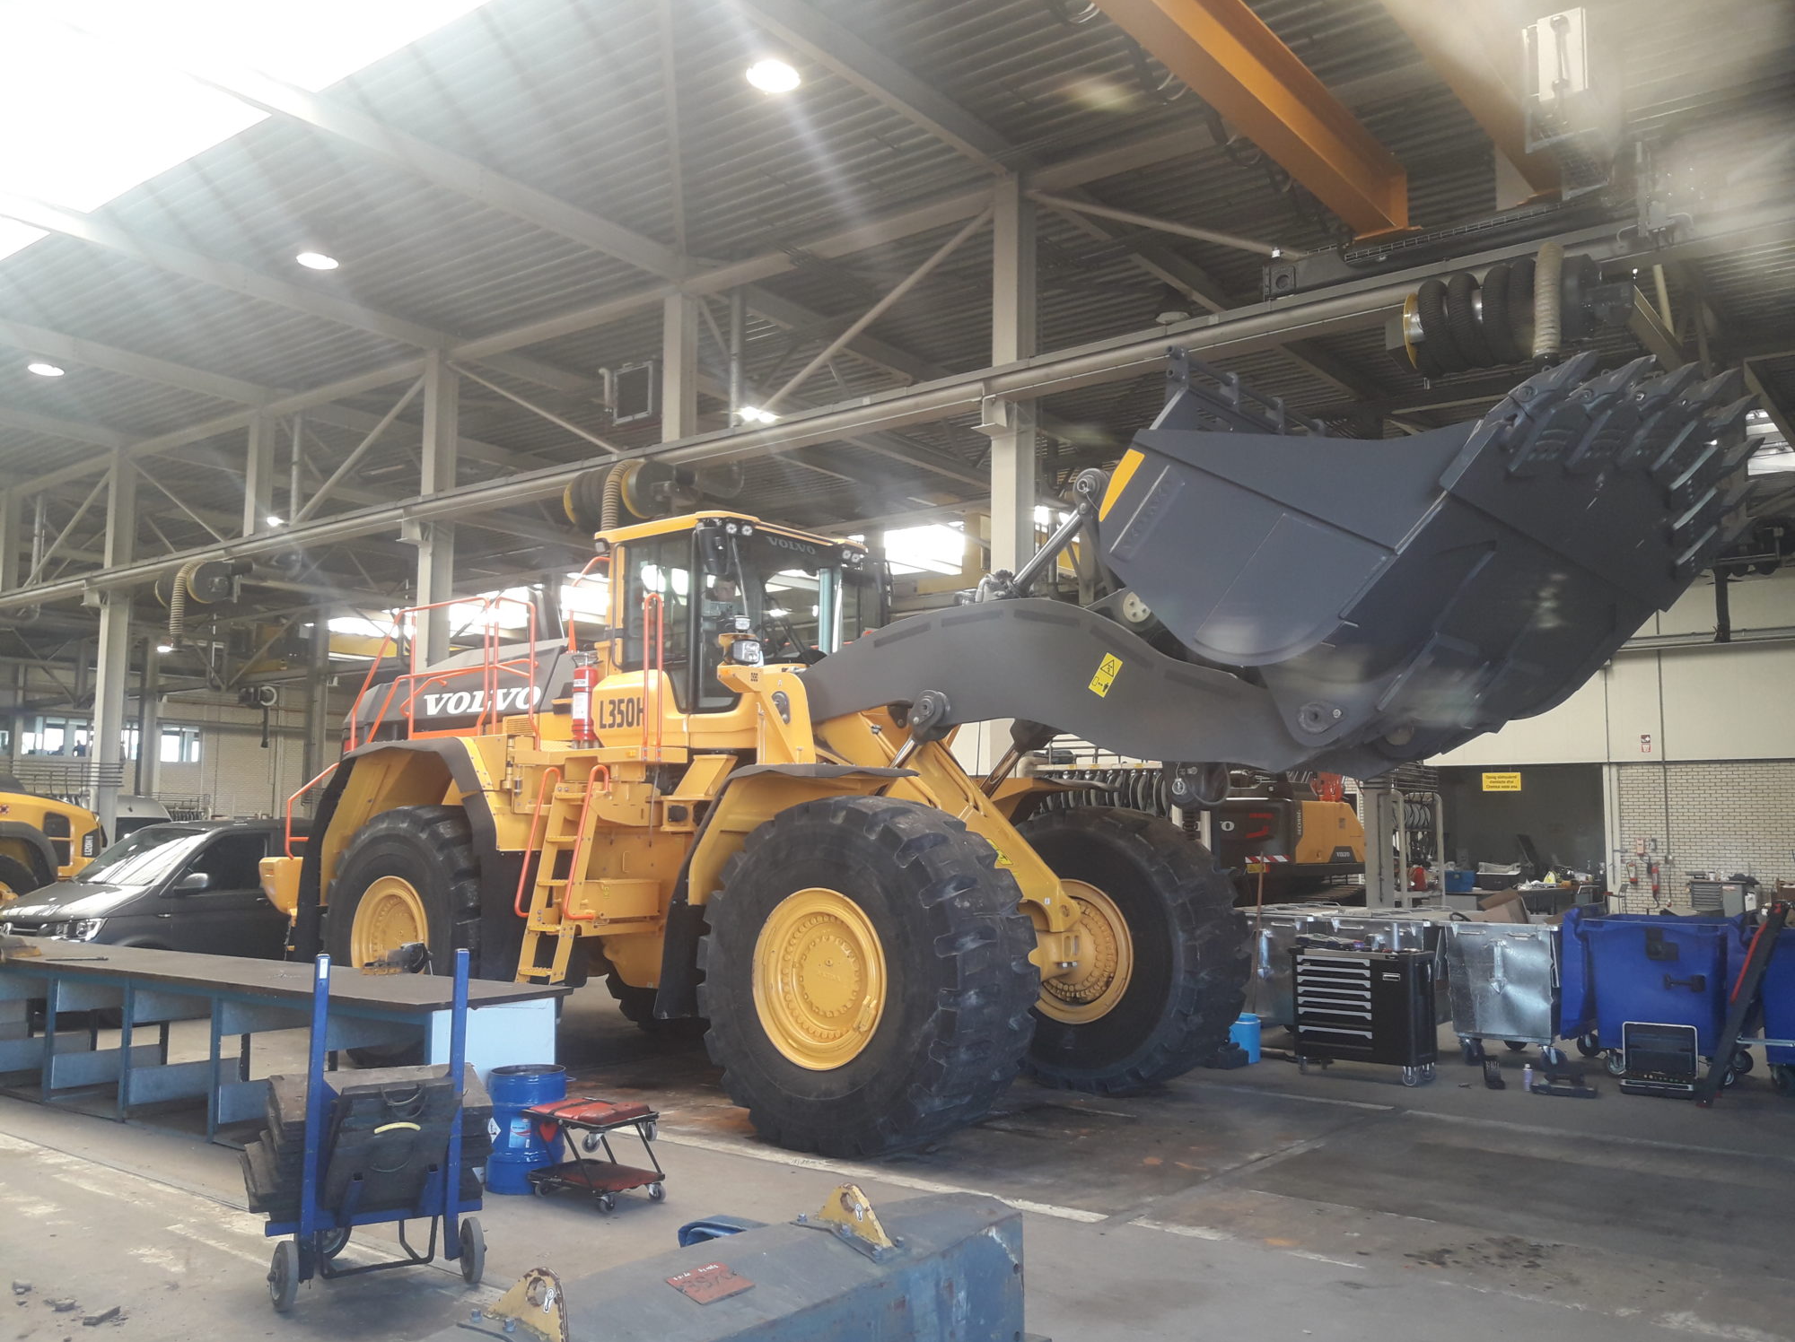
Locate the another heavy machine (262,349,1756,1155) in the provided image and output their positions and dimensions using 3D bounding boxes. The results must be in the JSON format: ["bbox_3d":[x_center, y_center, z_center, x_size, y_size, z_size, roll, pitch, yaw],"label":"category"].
[{"bbox_3d":[-0.354,0.832,10.284,11.400,4.120,3.950,-4,-8,38],"label":"another heavy machine"}]

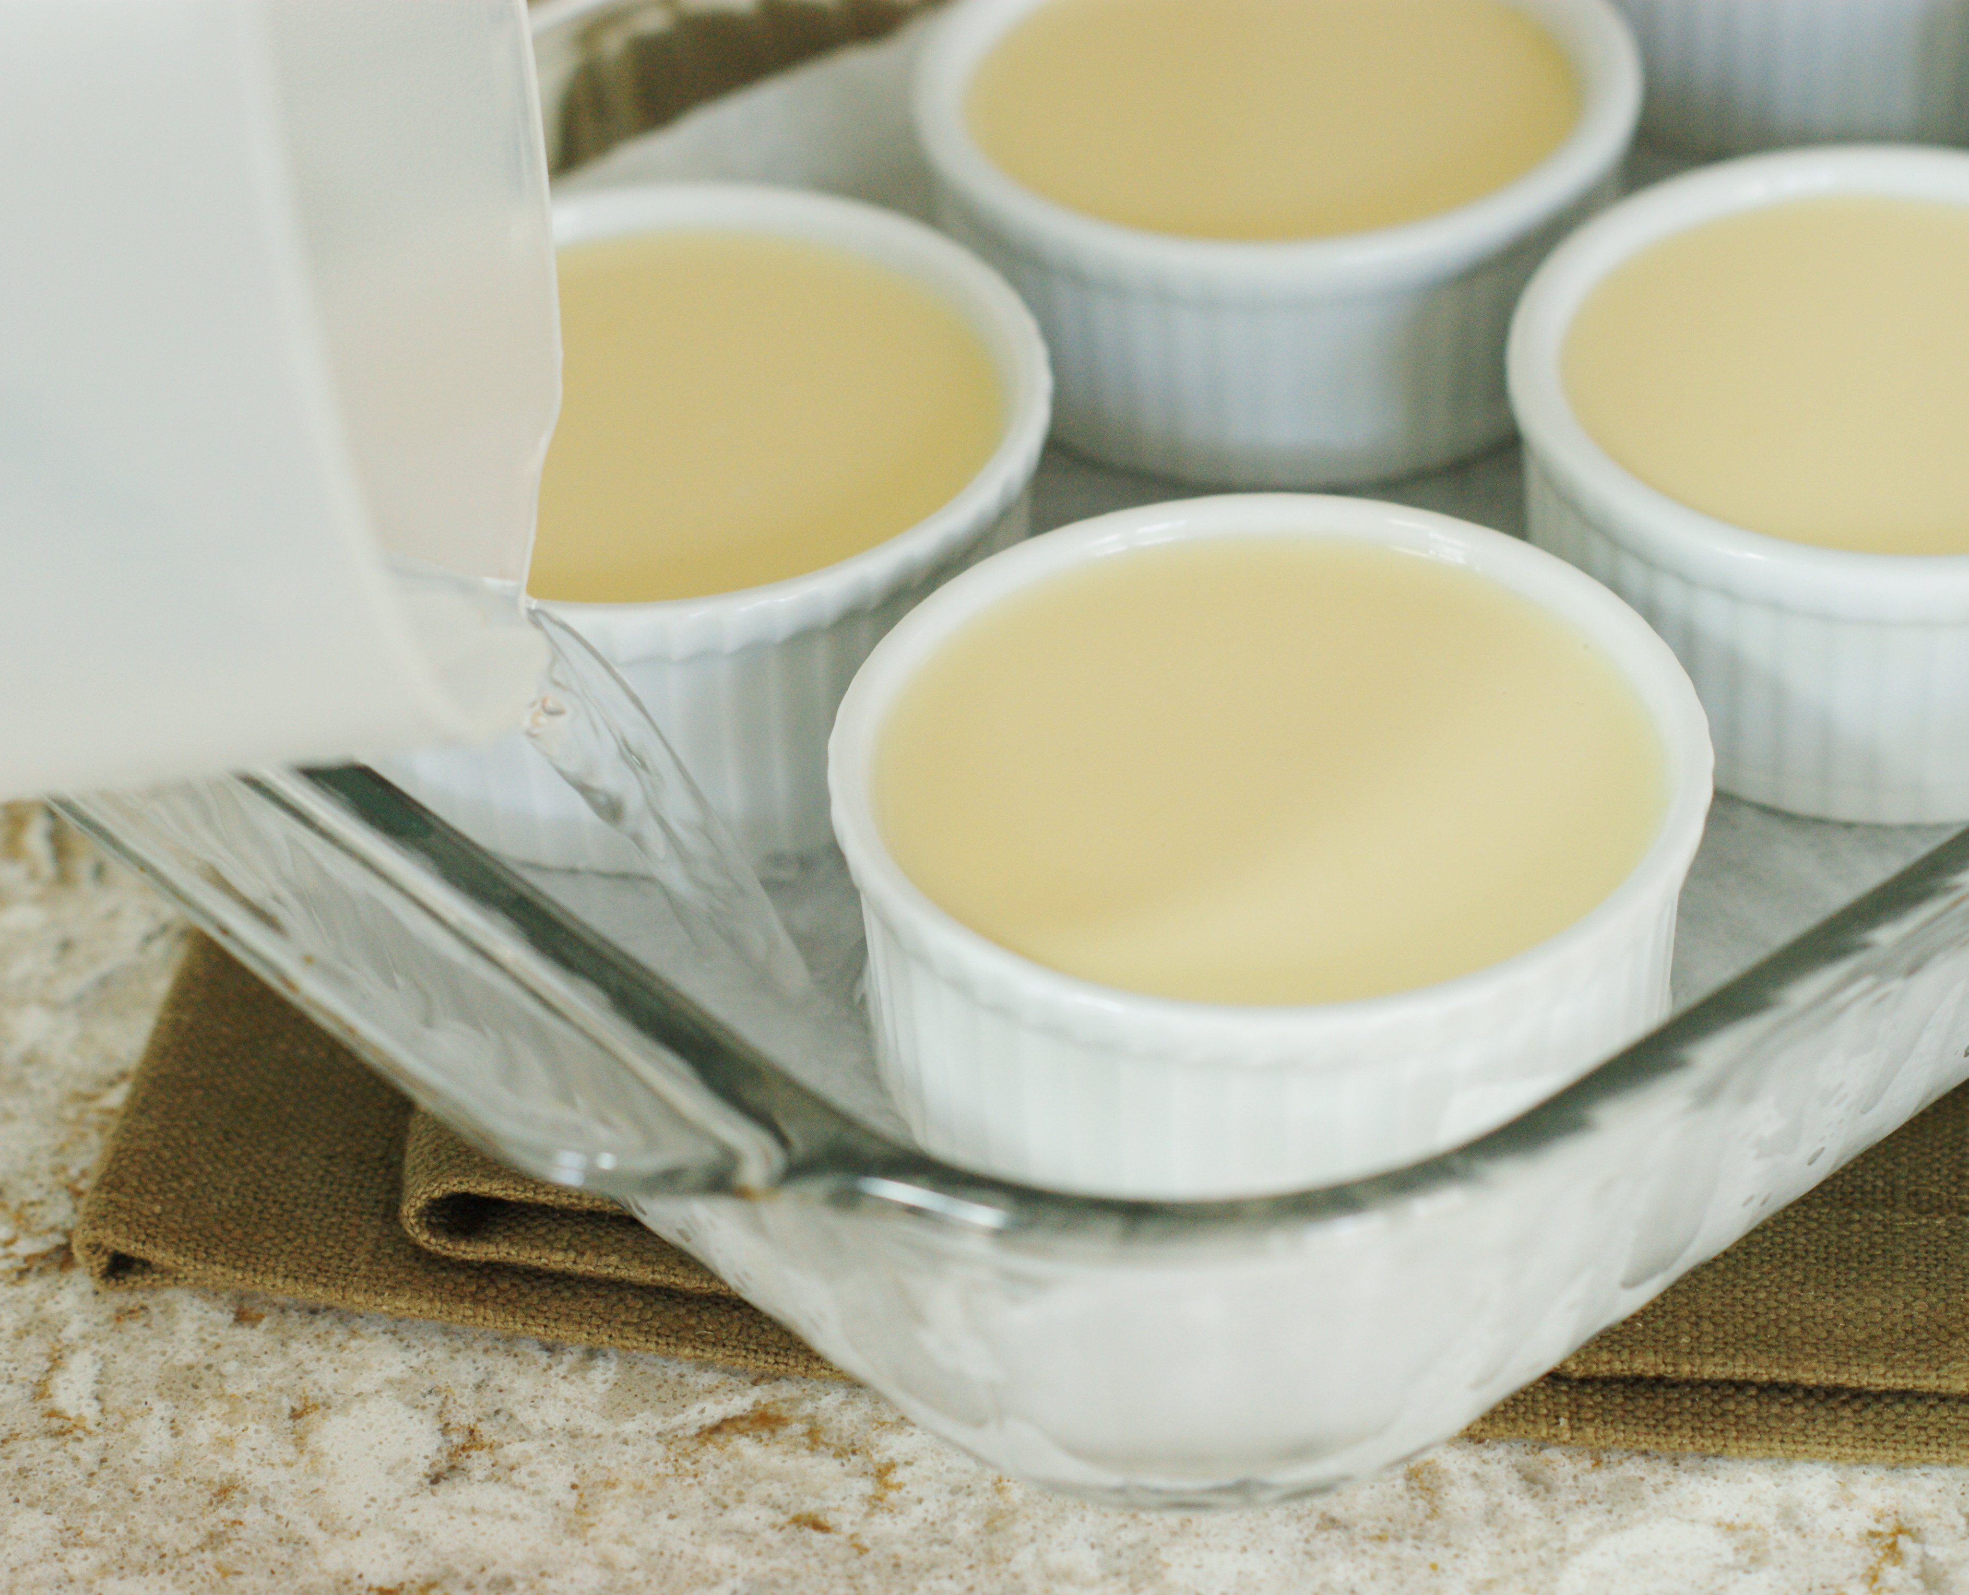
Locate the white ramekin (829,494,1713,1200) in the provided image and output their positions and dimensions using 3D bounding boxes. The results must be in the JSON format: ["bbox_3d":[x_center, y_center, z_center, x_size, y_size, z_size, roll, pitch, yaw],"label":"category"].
[{"bbox_3d":[0.030,0.007,0.521,0.090,0.036,0.090,-2,38,0],"label":"white ramekin"}]

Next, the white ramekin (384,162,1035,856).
[{"bbox_3d":[-0.037,-0.033,0.576,0.090,0.036,0.090,-2,38,0],"label":"white ramekin"}]

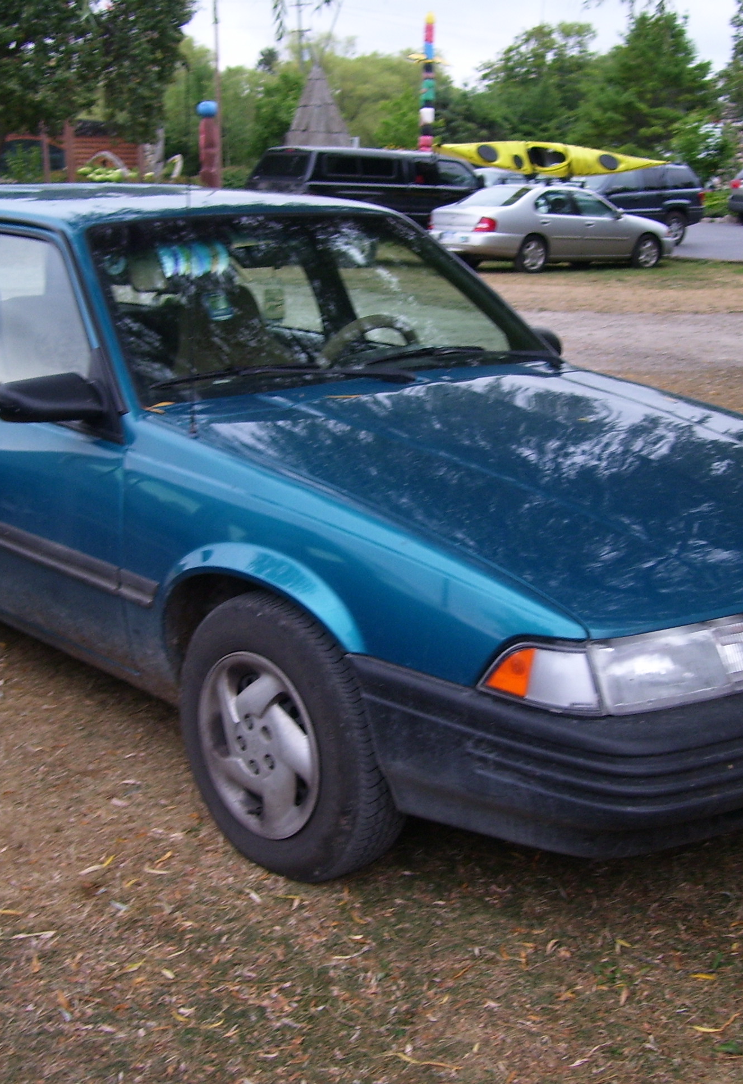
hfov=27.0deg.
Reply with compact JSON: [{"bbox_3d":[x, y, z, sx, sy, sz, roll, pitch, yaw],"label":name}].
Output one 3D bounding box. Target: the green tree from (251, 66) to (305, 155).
[{"bbox_3d":[-3.553,-15.641,59.992,3.200,5.440,3.200,-1,14,0],"label":"green tree"}]

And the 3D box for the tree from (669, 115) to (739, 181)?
[{"bbox_3d":[10.940,-12.394,51.000,2.400,3.300,2.300,3,14,11],"label":"tree"}]

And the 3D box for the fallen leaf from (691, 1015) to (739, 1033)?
[{"bbox_3d":[0.587,0.814,2.616,0.092,0.012,0.032,-6,15,-23],"label":"fallen leaf"}]

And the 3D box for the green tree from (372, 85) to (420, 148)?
[{"bbox_3d":[0.957,-15.320,60.082,2.800,4.690,2.800,-1,14,0],"label":"green tree"}]

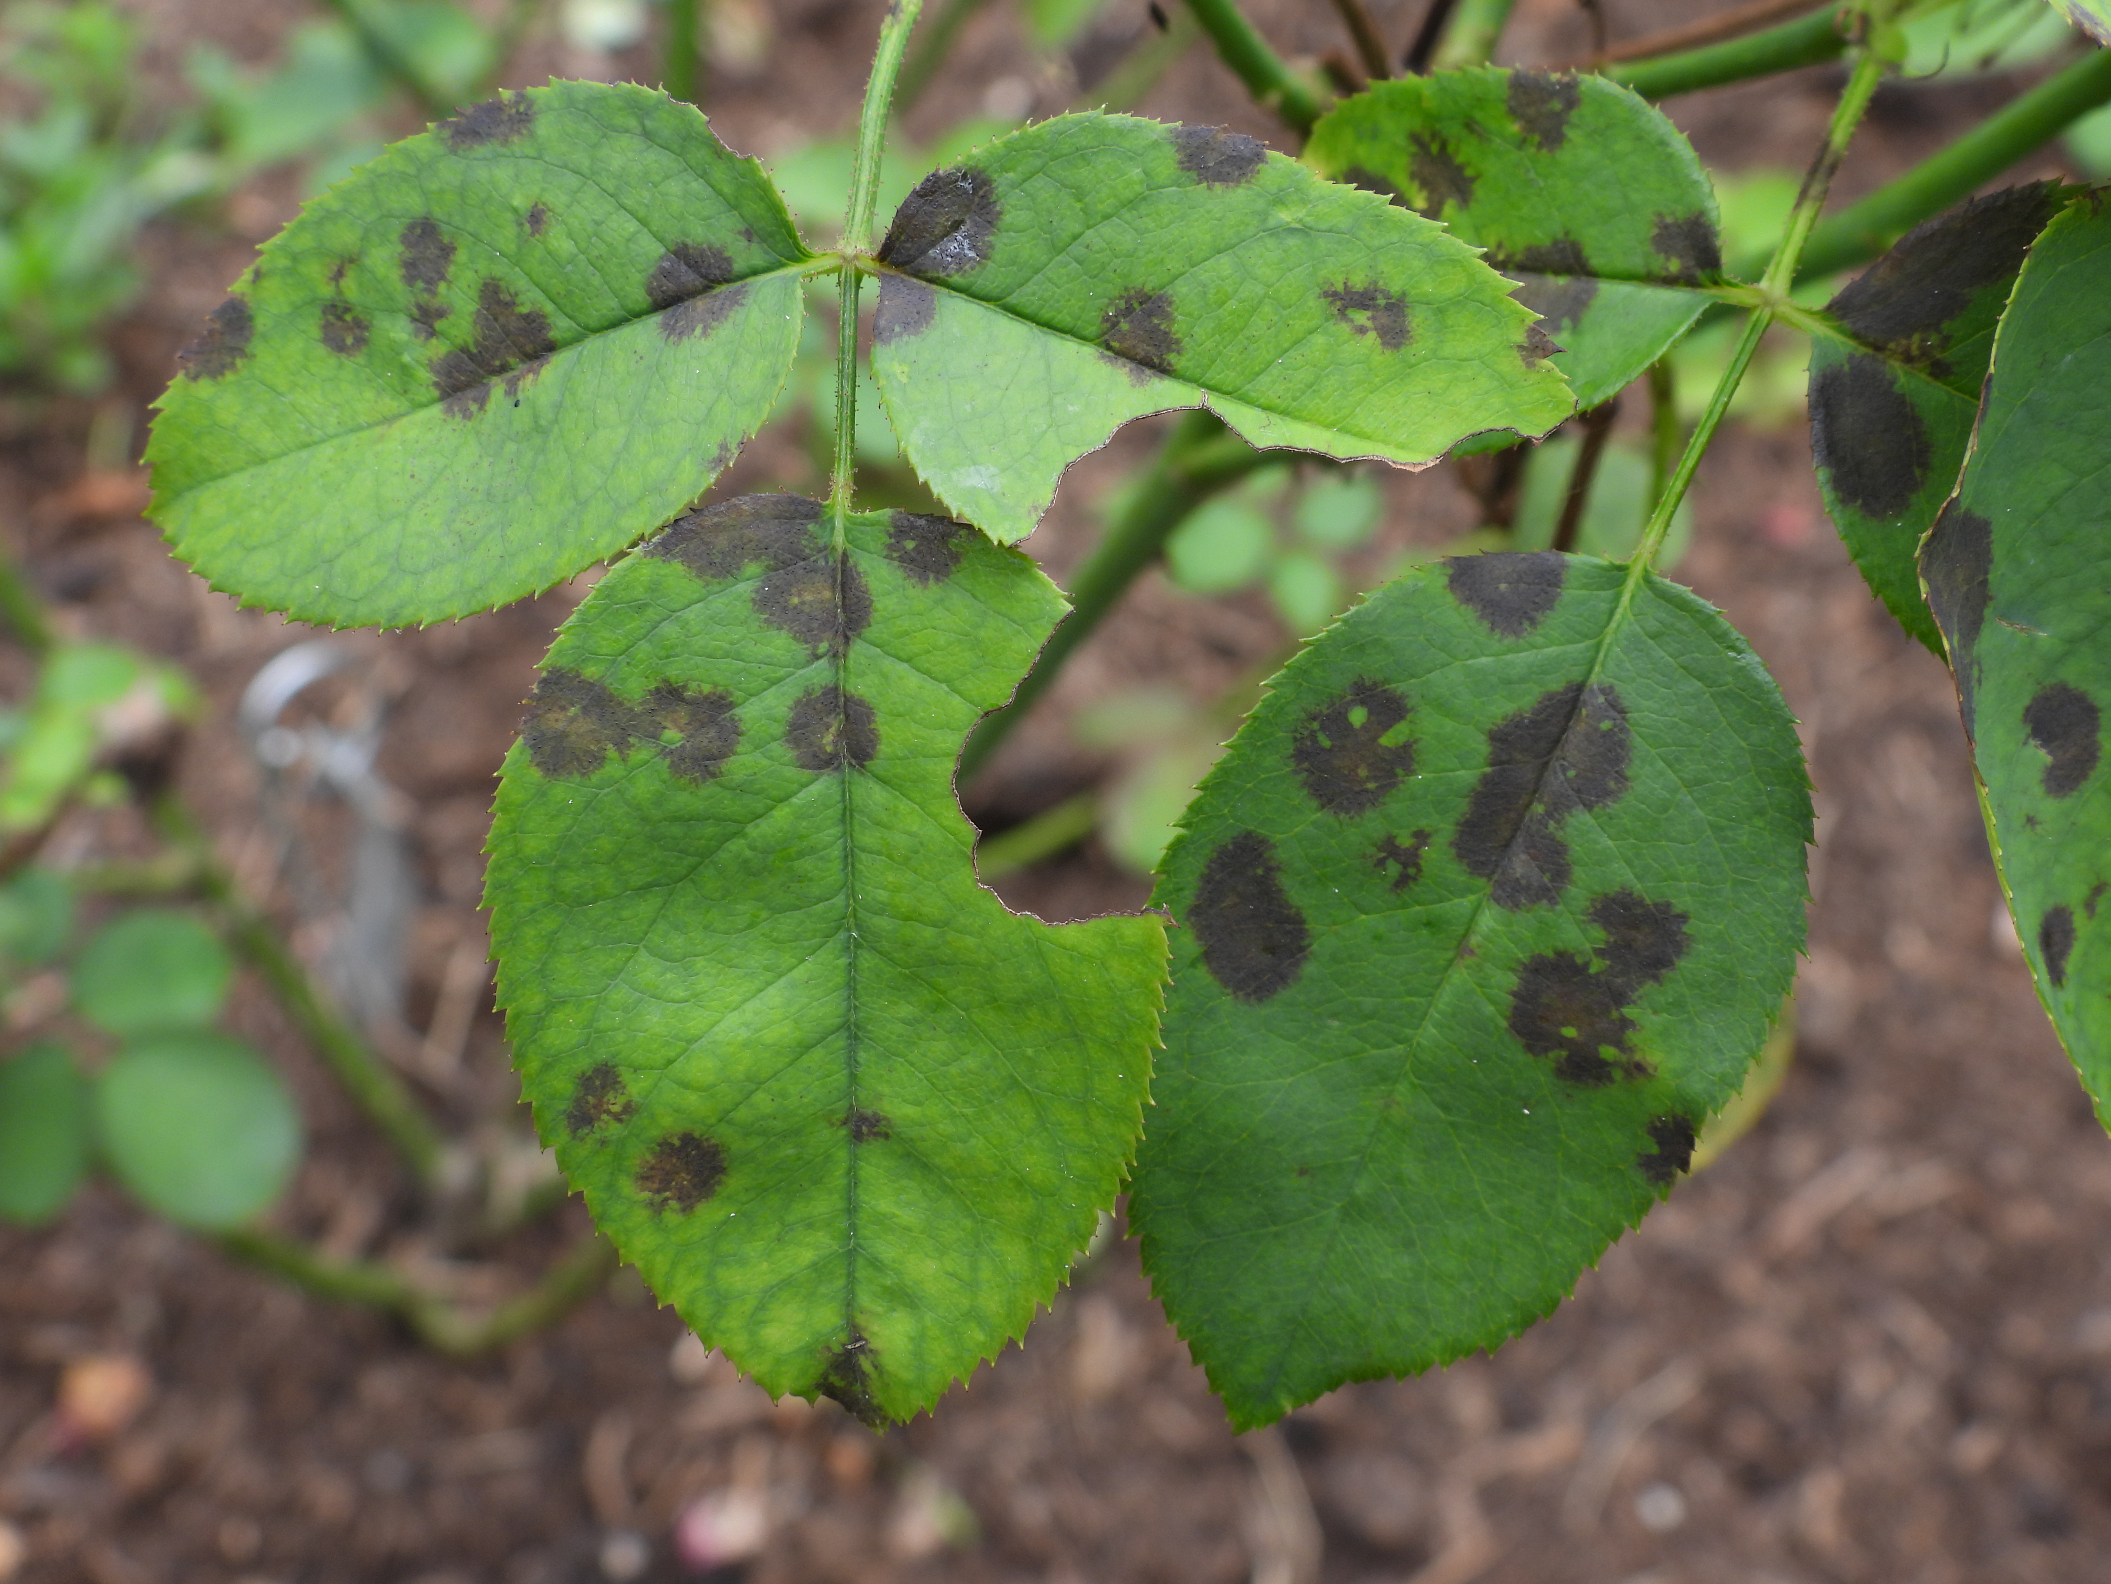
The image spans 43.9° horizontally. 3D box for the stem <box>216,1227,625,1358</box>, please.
[{"bbox_3d":[-0.104,0.082,0.430,0.066,0.018,0.018,0,41,0],"label":"stem"}]

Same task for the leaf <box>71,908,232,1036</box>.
[{"bbox_3d":[-0.152,0.031,0.440,0.028,0.009,0.024,0,67,0],"label":"leaf"}]

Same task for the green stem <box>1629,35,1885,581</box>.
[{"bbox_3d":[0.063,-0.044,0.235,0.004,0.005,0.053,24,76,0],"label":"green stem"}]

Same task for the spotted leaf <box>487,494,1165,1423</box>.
[{"bbox_3d":[-0.019,0.014,0.215,0.056,0.012,0.076,0,85,0],"label":"spotted leaf"}]

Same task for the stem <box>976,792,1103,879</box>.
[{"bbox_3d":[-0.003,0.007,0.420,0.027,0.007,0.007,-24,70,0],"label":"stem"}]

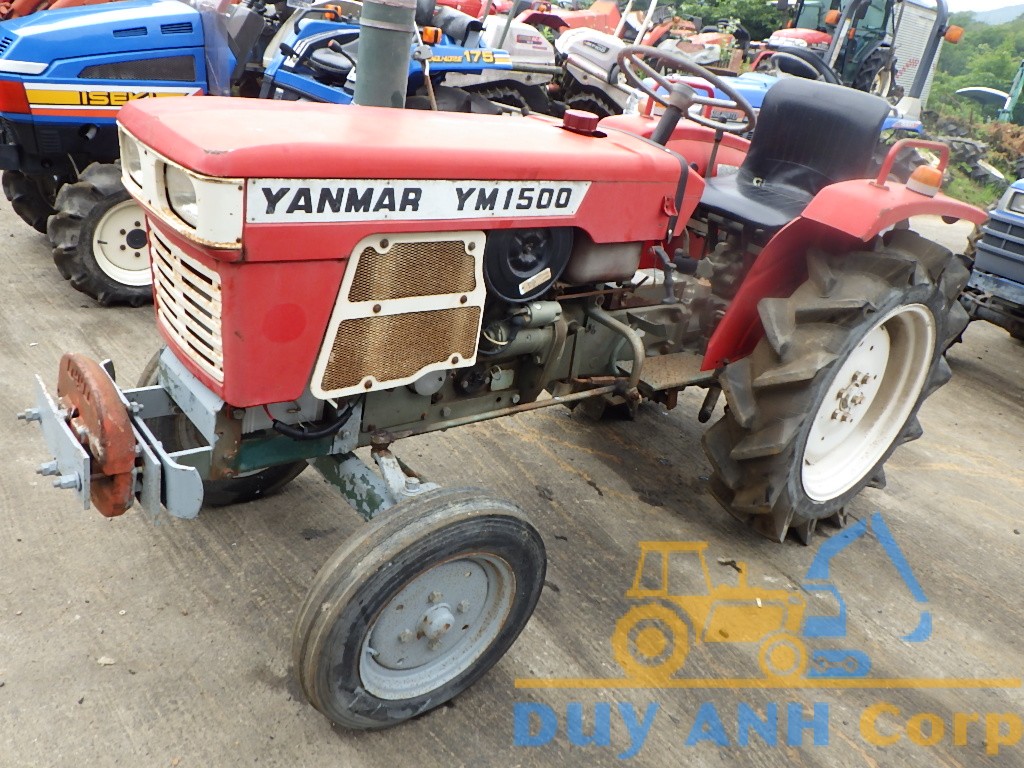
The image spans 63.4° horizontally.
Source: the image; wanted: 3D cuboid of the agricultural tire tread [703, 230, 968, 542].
[{"bbox_3d":[0.949,0.024,2.371,0.966,0.966,0.200,-10,32,-38],"label":"agricultural tire tread"}]

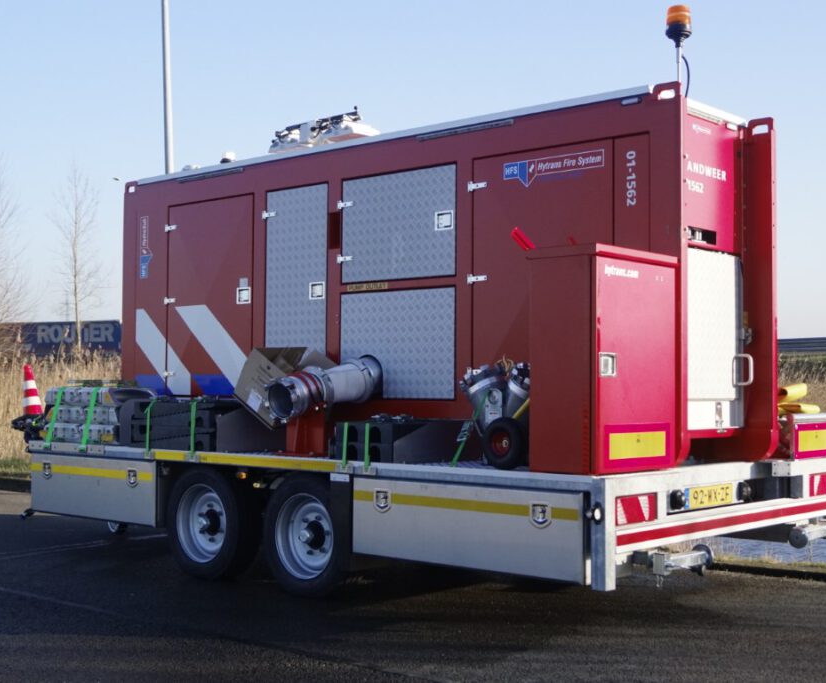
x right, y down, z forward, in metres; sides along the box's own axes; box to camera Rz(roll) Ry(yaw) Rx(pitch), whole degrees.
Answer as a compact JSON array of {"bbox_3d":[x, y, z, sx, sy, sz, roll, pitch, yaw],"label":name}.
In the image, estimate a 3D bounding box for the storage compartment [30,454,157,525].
[{"bbox_3d":[-1.947,0.972,8.039,1.410,0.420,0.520,-2,-3,41],"label":"storage compartment"}]

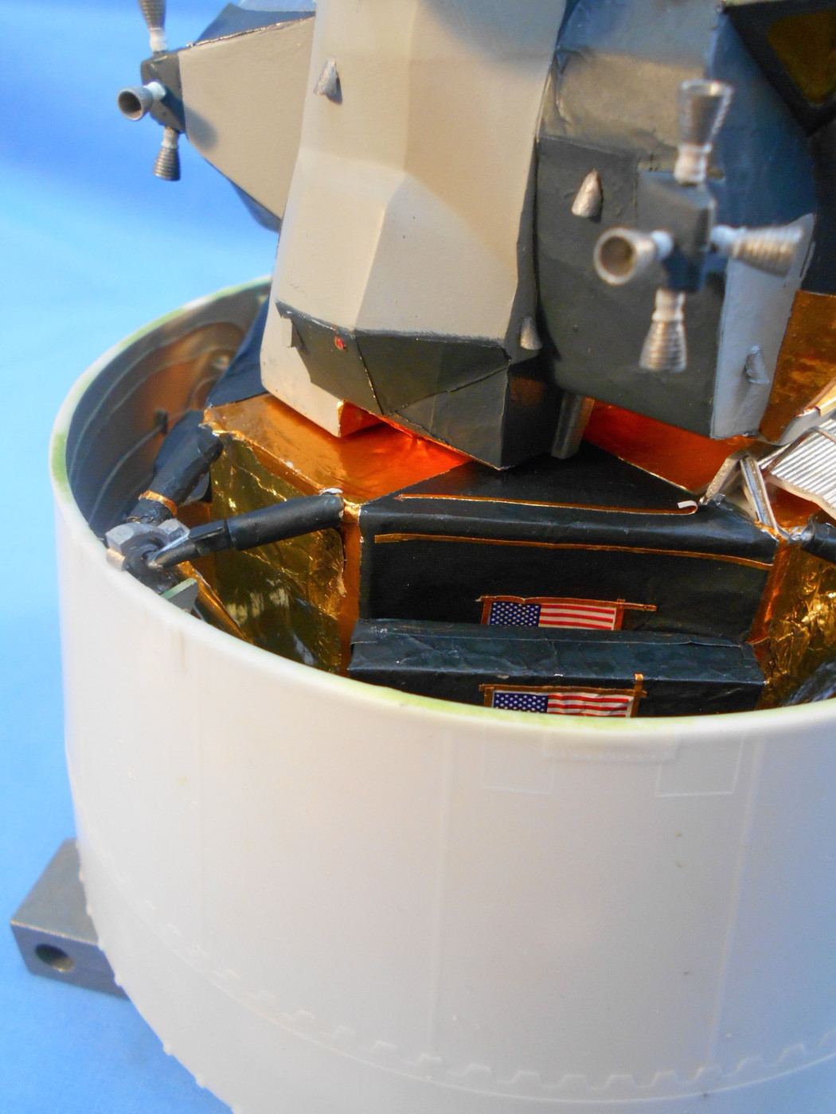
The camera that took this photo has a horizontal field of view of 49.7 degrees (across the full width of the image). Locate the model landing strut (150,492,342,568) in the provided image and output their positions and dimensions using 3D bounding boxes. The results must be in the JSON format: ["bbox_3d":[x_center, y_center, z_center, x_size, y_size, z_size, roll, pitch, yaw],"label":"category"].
[{"bbox_3d":[-0.017,-0.002,0.089,0.021,0.003,0.003,-13,32,15],"label":"model landing strut"}]

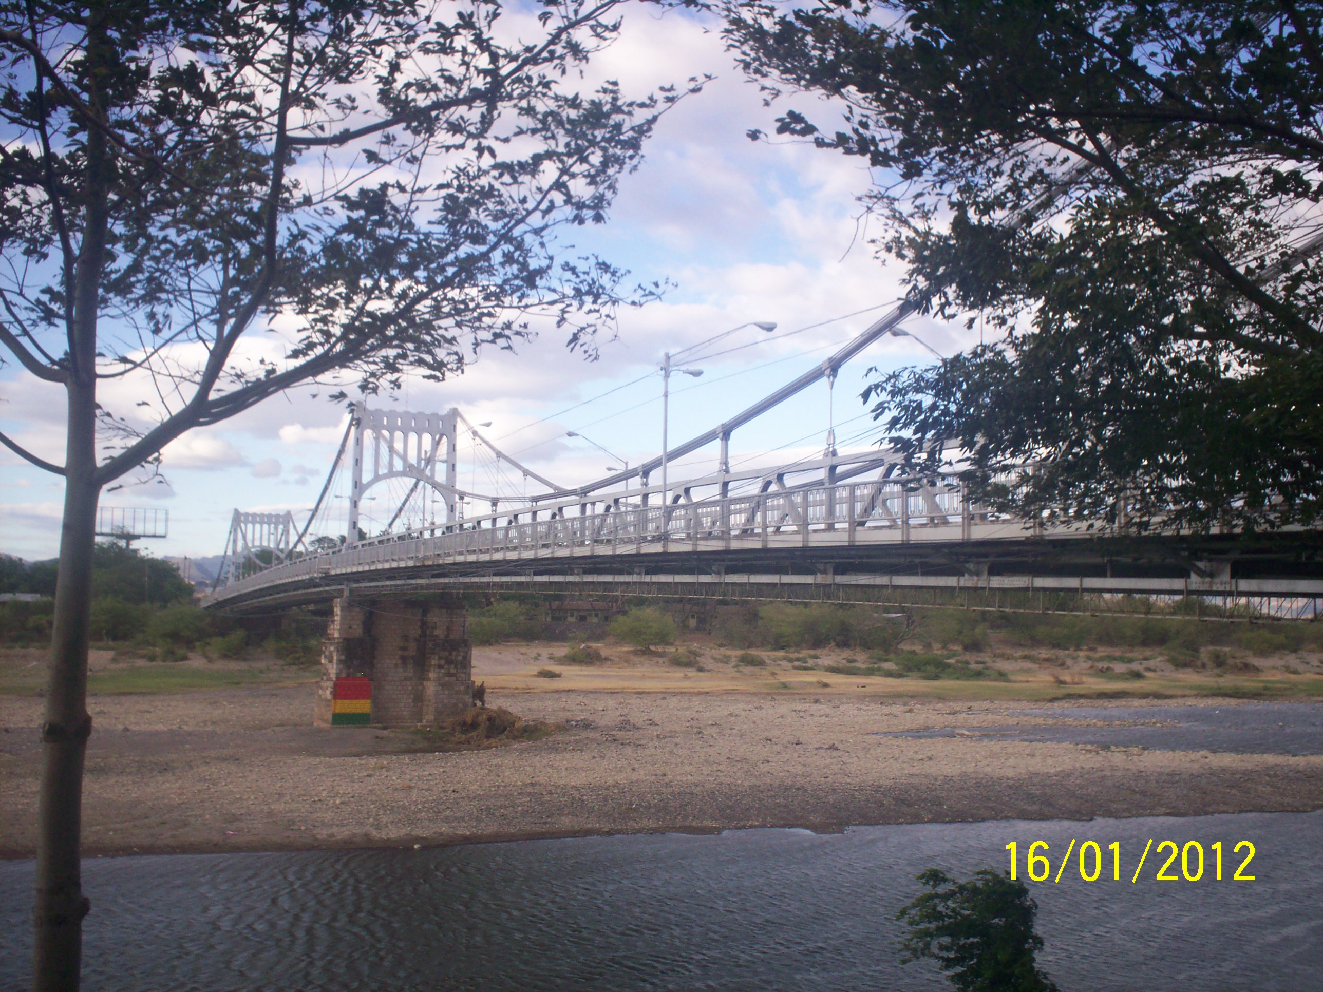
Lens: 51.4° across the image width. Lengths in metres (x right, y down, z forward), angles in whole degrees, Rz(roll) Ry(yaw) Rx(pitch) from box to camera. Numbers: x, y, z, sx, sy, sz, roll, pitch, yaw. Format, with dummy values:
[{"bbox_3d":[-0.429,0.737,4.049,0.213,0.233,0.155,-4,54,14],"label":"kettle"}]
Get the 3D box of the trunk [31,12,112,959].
[{"bbox_3d":[-2.555,-0.064,6.032,0.230,4.446,0.230,2,-6,-23],"label":"trunk"}]

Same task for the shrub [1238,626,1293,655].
[{"bbox_3d":[96.597,23.220,220.000,8.924,4.627,8.032,-2,-6,24],"label":"shrub"}]

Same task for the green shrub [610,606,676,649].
[{"bbox_3d":[-2.907,20.673,215.000,10.498,6.622,9.448,1,-5,-1],"label":"green shrub"}]

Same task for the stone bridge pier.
[{"bbox_3d":[-21.142,12.984,108.544,11.300,9.786,5.000,3,-6,-22],"label":"stone bridge pier"}]

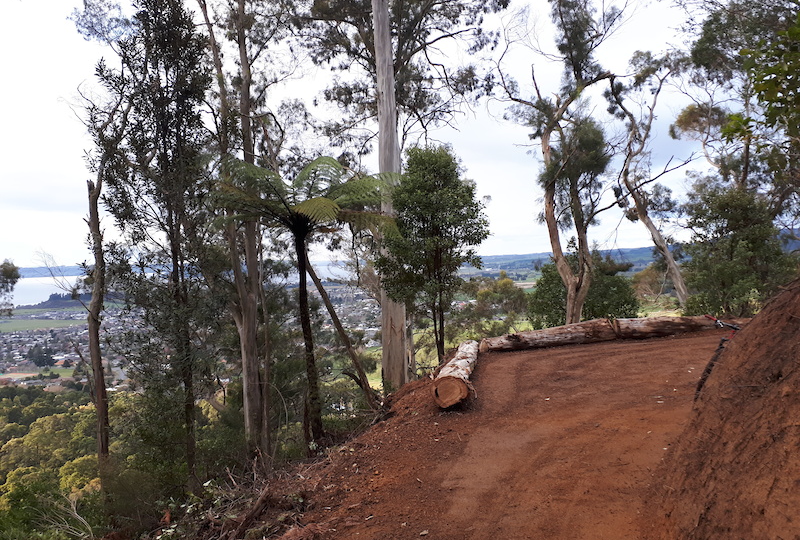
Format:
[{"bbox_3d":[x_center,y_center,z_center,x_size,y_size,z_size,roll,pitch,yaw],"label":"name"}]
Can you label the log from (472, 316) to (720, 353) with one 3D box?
[{"bbox_3d":[3.773,1.122,11.249,5.064,0.400,0.400,-2,1,-20],"label":"log"}]

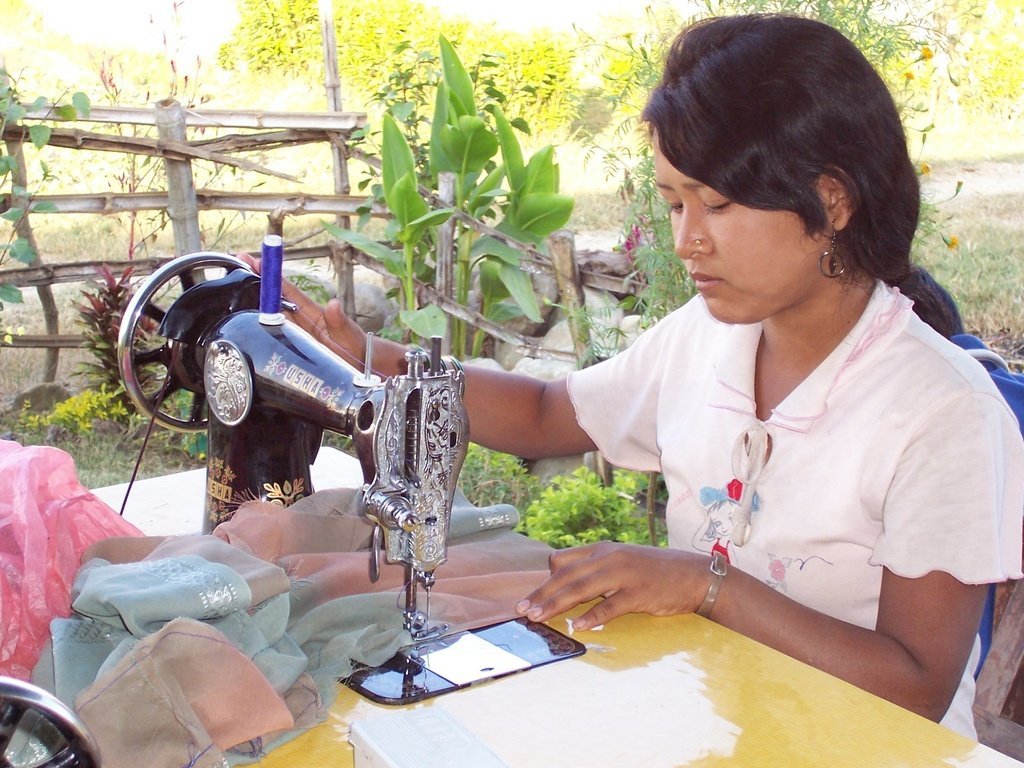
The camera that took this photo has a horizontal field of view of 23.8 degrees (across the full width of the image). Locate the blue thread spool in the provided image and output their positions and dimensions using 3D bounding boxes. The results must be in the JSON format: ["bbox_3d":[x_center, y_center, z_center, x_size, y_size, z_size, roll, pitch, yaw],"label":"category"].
[{"bbox_3d":[-0.183,-0.080,1.850,0.019,0.067,0.019,1,16,0],"label":"blue thread spool"}]

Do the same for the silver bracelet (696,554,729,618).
[{"bbox_3d":[0.153,0.153,1.810,0.011,0.053,0.043,17,7,32],"label":"silver bracelet"}]

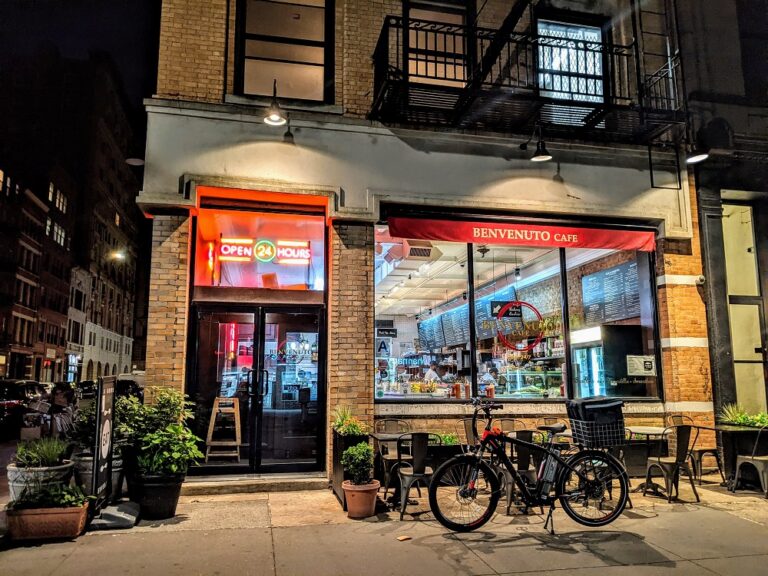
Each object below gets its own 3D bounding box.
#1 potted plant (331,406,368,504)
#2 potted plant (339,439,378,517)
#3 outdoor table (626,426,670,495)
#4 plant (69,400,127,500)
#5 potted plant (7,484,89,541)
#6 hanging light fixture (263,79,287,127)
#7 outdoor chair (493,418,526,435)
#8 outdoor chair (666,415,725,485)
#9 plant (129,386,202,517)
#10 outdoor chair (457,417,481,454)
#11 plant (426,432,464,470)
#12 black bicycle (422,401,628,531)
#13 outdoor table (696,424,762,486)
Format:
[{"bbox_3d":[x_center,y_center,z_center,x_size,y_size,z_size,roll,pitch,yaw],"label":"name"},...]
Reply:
[{"bbox_3d":[-0.376,1.892,6.853,0.330,1.040,1.030,2,-9,-12],"label":"potted plant"},{"bbox_3d":[-0.242,1.949,6.180,0.400,0.740,0.400,0,-9,0],"label":"potted plant"},{"bbox_3d":[3.268,2.130,7.408,0.620,0.740,0.620,2,-9,-12],"label":"outdoor table"},{"bbox_3d":[-3.288,1.856,6.892,0.627,1.107,0.608,2,-9,-13],"label":"plant"},{"bbox_3d":[-3.009,1.993,5.410,0.647,0.451,0.333,2,-9,-13],"label":"potted plant"},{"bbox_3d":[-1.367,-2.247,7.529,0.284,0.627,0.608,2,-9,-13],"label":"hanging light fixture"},{"bbox_3d":[1.635,2.083,7.493,0.440,0.850,0.490,1,-9,-9],"label":"outdoor chair"},{"bbox_3d":[4.168,2.166,8.045,0.490,0.850,0.440,3,-9,-17],"label":"outdoor chair"},{"bbox_3d":[-2.276,1.688,6.214,0.755,1.284,0.735,2,-9,-13],"label":"plant"},{"bbox_3d":[1.171,2.063,7.362,0.440,0.850,0.490,2,-9,-12],"label":"outdoor chair"},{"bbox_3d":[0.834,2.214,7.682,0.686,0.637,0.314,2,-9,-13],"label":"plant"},{"bbox_3d":[1.371,1.657,5.644,1.921,1.205,0.608,1,-9,-6],"label":"black bicycle"},{"bbox_3d":[4.438,2.170,7.671,0.630,0.740,0.640,2,-9,-12],"label":"outdoor table"}]

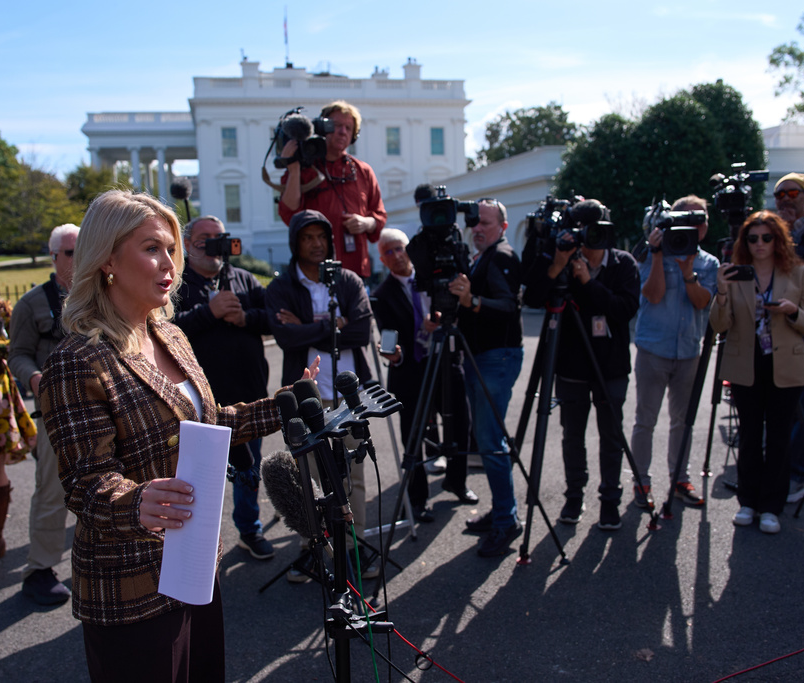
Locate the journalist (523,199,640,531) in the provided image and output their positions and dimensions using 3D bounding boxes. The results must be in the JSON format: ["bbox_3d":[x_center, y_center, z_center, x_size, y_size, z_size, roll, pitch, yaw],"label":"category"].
[{"bbox_3d":[0.986,0.153,3.803,0.620,1.770,0.450,0,7,9],"label":"journalist"}]

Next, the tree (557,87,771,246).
[{"bbox_3d":[8.477,-4.974,23.412,6.300,6.666,5.500,-2,7,0],"label":"tree"}]

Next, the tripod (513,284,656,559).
[{"bbox_3d":[0.960,0.362,3.827,0.820,1.342,0.780,-2,7,0],"label":"tripod"}]

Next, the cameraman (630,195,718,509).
[{"bbox_3d":[1.567,0.085,4.082,0.540,1.800,0.460,0,7,12],"label":"cameraman"}]

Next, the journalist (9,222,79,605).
[{"bbox_3d":[-1.494,0.315,3.236,0.420,1.740,0.560,4,9,38],"label":"journalist"}]

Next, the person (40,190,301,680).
[{"bbox_3d":[-0.484,0.525,1.533,0.570,1.665,0.500,0,7,16],"label":"person"}]

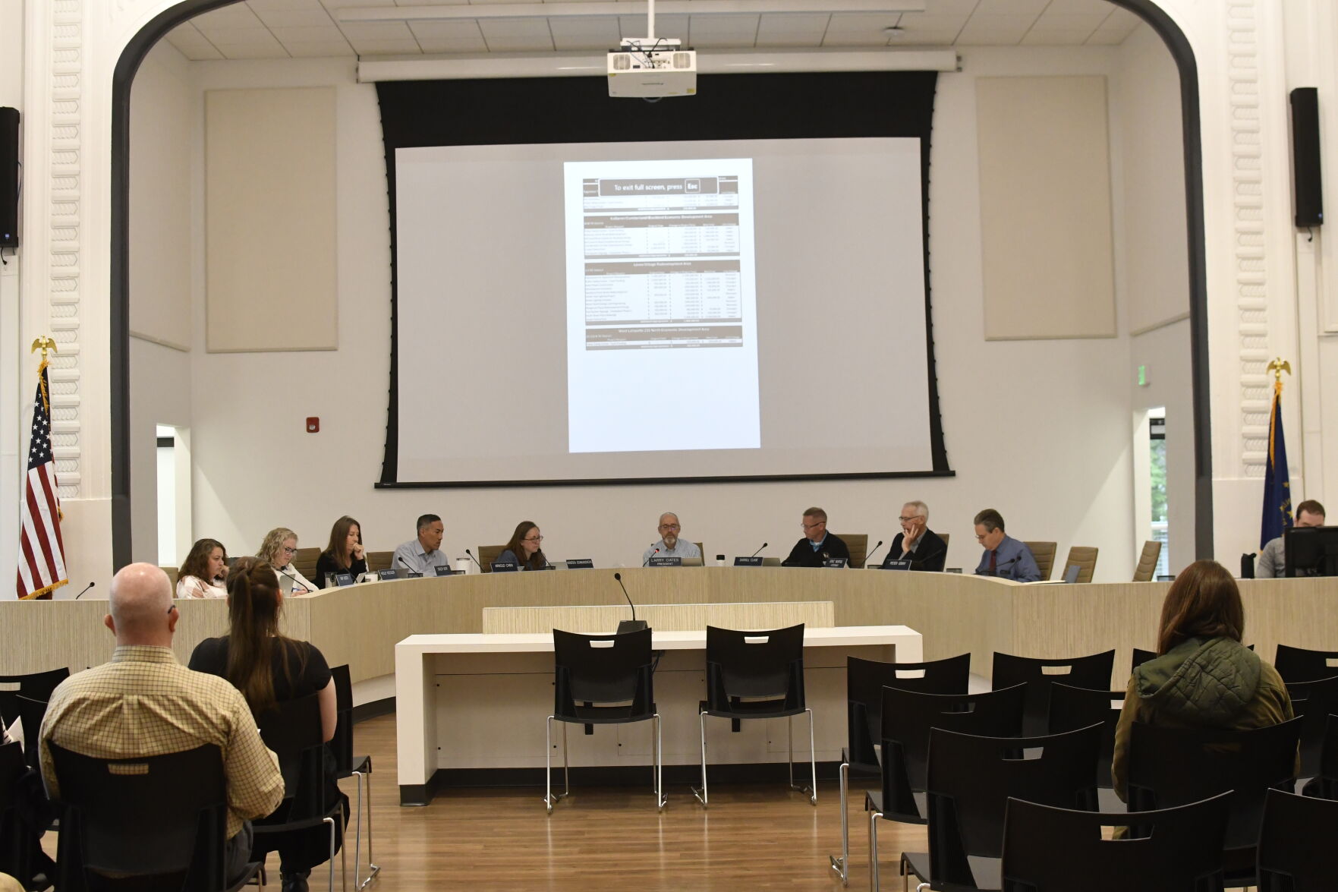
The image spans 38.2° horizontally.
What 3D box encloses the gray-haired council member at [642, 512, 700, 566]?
[{"bbox_3d":[0.028,1.171,14.844,0.520,1.312,0.800,-1,-1,0],"label":"gray-haired council member"}]

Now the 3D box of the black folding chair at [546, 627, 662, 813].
[{"bbox_3d":[-0.294,1.267,9.146,0.520,0.835,0.570,-1,-1,1],"label":"black folding chair"}]

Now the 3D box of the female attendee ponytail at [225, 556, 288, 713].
[{"bbox_3d":[-1.354,0.620,6.346,0.205,0.510,0.210,-2,-2,14],"label":"female attendee ponytail"}]

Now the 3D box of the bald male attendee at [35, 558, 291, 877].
[{"bbox_3d":[-1.291,0.958,5.277,0.620,1.289,0.830,-1,-2,8],"label":"bald male attendee"}]

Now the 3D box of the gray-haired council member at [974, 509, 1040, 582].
[{"bbox_3d":[2.074,1.069,11.825,0.500,1.320,0.700,-2,-2,38],"label":"gray-haired council member"}]

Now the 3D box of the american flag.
[{"bbox_3d":[-4.349,0.246,13.400,0.340,1.680,0.230,-1,-2,0],"label":"american flag"}]

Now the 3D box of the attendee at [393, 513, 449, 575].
[{"bbox_3d":[-1.743,1.168,14.021,0.800,1.341,0.550,-2,-2,43],"label":"attendee"}]

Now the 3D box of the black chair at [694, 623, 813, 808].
[{"bbox_3d":[0.398,1.256,9.229,0.520,0.835,0.570,-1,-1,-4],"label":"black chair"}]

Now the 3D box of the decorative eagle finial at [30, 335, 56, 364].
[{"bbox_3d":[-4.343,-0.672,13.425,0.180,0.195,0.075,-1,-2,0],"label":"decorative eagle finial"}]

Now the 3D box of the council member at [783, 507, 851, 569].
[{"bbox_3d":[1.087,1.133,14.074,0.510,1.350,0.700,-2,-2,18],"label":"council member"}]

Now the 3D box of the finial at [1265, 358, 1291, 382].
[{"bbox_3d":[4.012,-0.502,12.715,0.160,0.165,0.075,-1,-1,0],"label":"finial"}]

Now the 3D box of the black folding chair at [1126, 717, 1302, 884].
[{"bbox_3d":[1.440,1.143,5.197,0.520,0.845,0.560,-1,-2,1],"label":"black folding chair"}]

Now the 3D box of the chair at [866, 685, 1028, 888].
[{"bbox_3d":[0.910,1.183,6.289,0.520,0.845,0.560,-1,-2,0],"label":"chair"}]

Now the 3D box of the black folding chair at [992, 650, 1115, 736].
[{"bbox_3d":[1.438,1.191,7.451,0.520,0.835,0.570,-1,-1,-2],"label":"black folding chair"}]

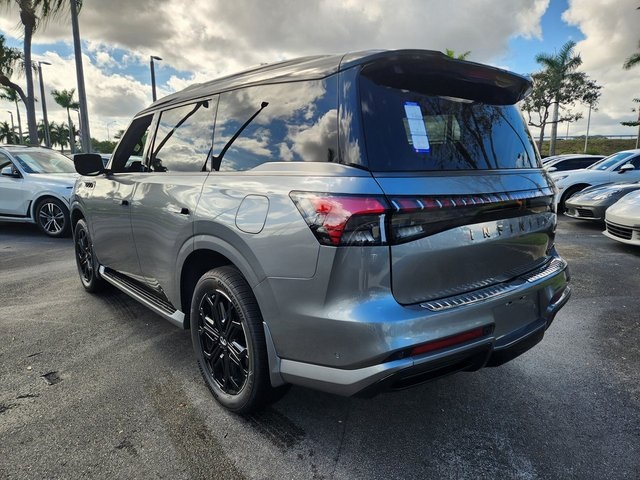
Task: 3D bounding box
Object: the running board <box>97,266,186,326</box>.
[{"bbox_3d":[-1.470,0.395,3.582,0.210,0.100,2.050,-8,13,-40],"label":"running board"}]

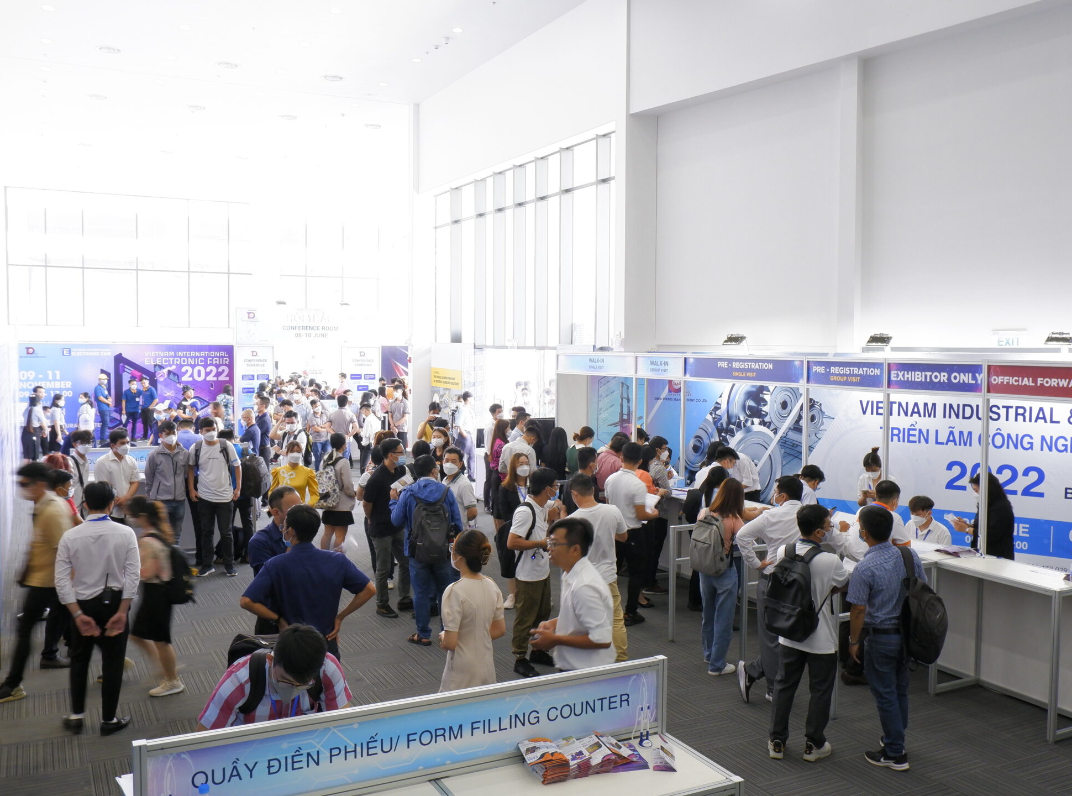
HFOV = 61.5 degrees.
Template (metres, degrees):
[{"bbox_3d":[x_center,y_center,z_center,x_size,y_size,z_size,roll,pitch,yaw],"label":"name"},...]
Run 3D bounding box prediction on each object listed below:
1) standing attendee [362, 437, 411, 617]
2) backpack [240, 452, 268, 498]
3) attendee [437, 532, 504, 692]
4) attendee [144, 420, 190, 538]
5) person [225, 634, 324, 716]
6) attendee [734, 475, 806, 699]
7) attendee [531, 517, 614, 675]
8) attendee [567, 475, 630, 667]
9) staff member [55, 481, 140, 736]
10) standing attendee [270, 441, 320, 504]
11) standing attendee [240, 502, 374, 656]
[{"bbox_3d":[-1.442,1.256,8.925,0.340,1.710,0.470,2,4,30],"label":"standing attendee"},{"bbox_3d":[-3.295,0.910,10.588,0.240,0.510,0.320,1,3,9],"label":"backpack"},{"bbox_3d":[-0.376,1.566,5.402,0.430,1.570,0.360,-2,4,-24],"label":"attendee"},{"bbox_3d":[-4.541,1.136,11.148,0.520,1.690,0.340,-2,4,-34],"label":"attendee"},{"bbox_3d":[-1.042,1.647,3.620,0.600,1.530,0.700,-1,3,-20],"label":"person"},{"bbox_3d":[1.750,1.409,6.629,0.600,1.650,0.500,-4,5,-44],"label":"attendee"},{"bbox_3d":[0.201,1.512,5.048,0.480,1.690,0.460,0,4,-6],"label":"attendee"},{"bbox_3d":[0.465,1.409,7.077,0.520,1.640,0.380,-1,4,-24],"label":"attendee"},{"bbox_3d":[-3.001,1.406,6.146,0.570,1.700,0.380,-1,3,-22],"label":"staff member"},{"bbox_3d":[-2.480,1.226,9.281,0.480,1.570,0.320,-1,3,-13],"label":"standing attendee"},{"bbox_3d":[-1.339,1.469,5.231,0.760,1.700,0.400,-1,3,-20],"label":"standing attendee"}]

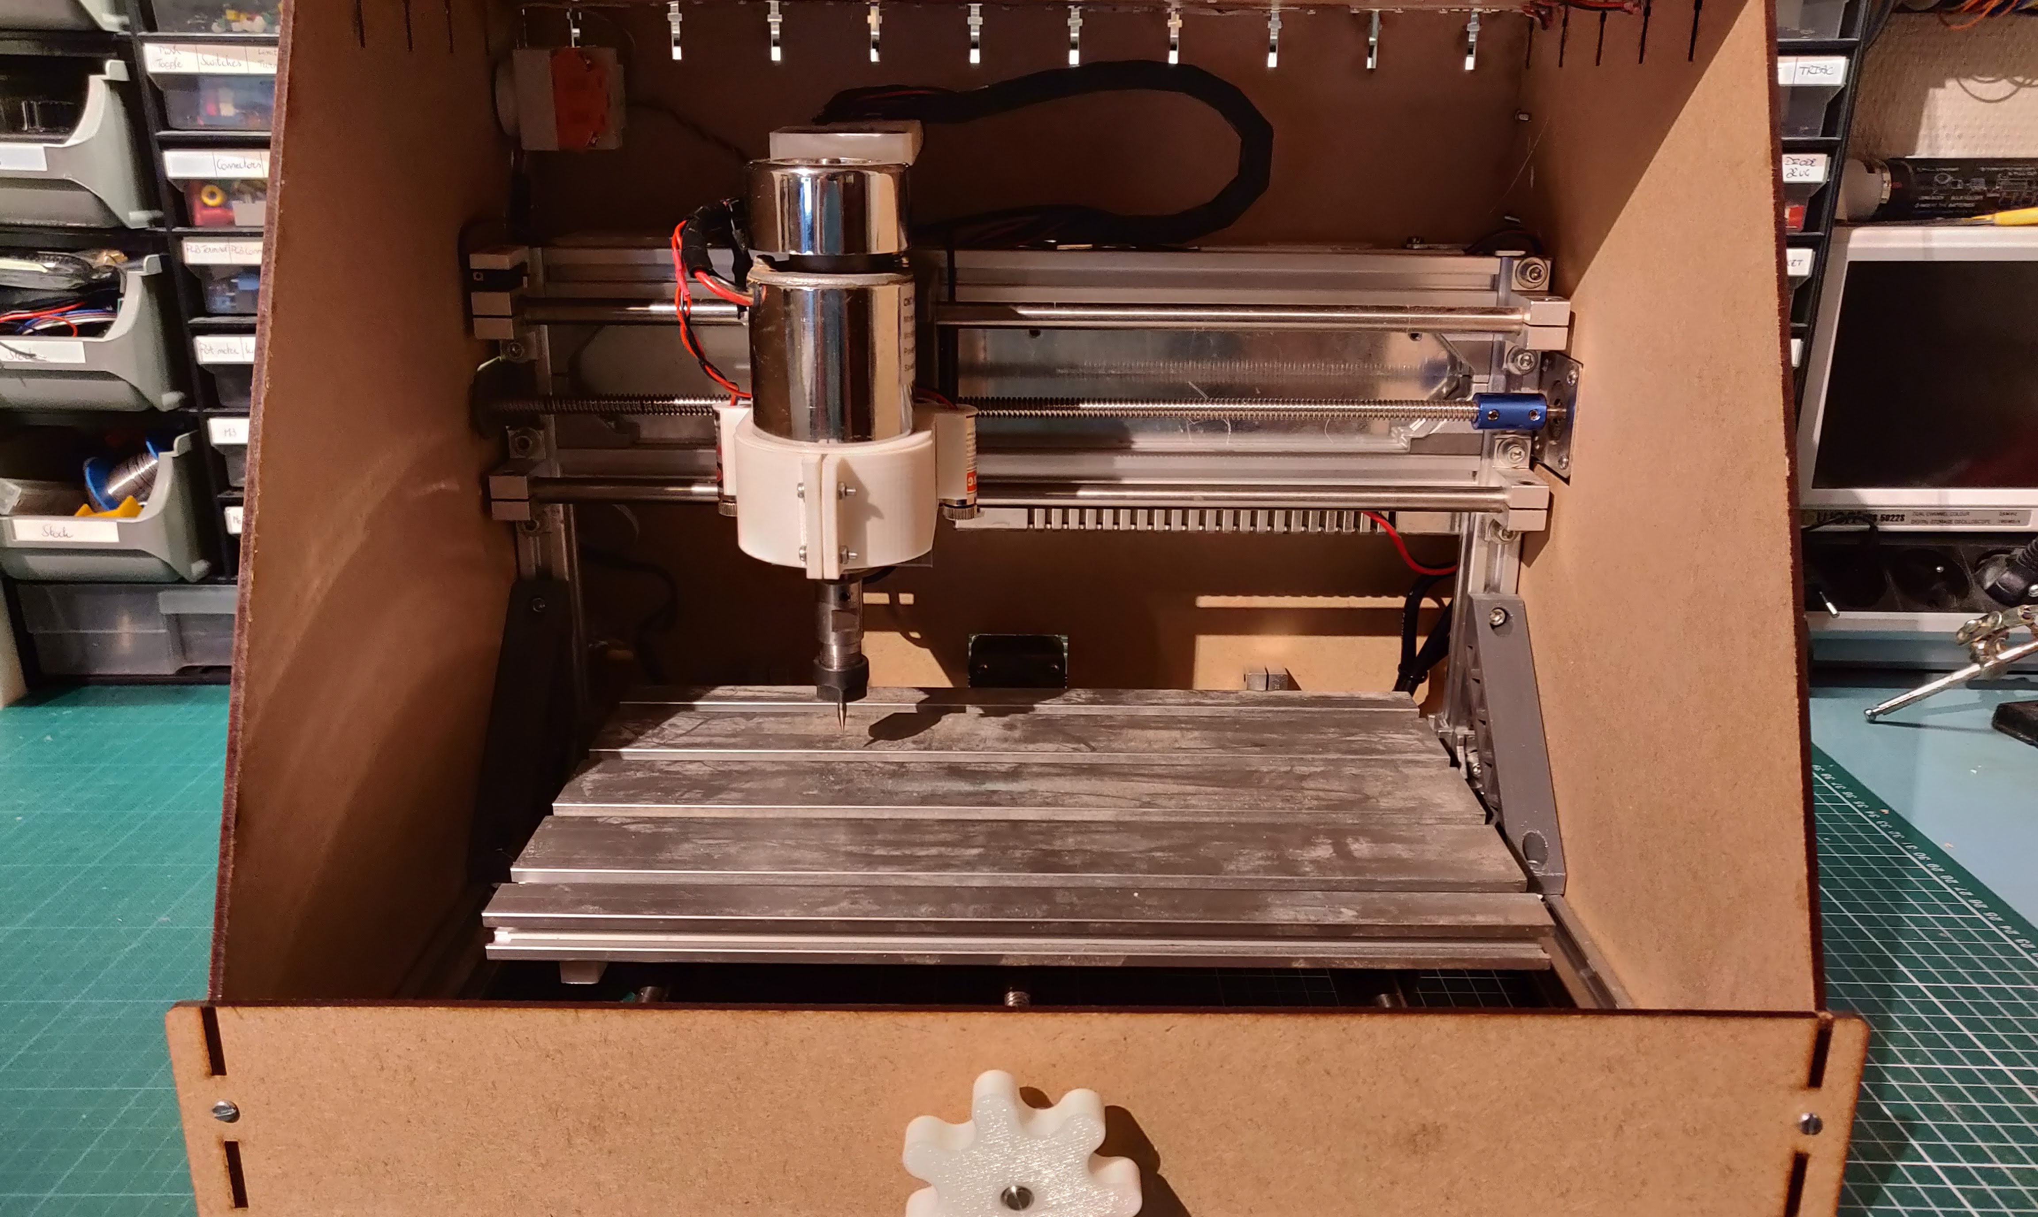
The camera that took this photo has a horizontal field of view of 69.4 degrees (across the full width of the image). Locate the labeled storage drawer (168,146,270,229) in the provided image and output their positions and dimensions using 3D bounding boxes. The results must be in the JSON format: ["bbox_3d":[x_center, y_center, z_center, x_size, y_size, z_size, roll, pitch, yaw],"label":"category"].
[{"bbox_3d":[-0.389,-0.227,0.792,0.069,0.040,0.125,0,18,0],"label":"labeled storage drawer"}]

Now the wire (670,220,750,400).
[{"bbox_3d":[-0.100,-0.097,0.477,0.026,0.058,0.027,0,18,1],"label":"wire"}]

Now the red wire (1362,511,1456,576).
[{"bbox_3d":[0.167,-0.028,0.630,0.041,0.029,0.020,0,18,1],"label":"red wire"}]

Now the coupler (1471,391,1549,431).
[{"bbox_3d":[0.186,-0.075,0.558,0.025,0.014,0.014,0,18,1],"label":"coupler"}]

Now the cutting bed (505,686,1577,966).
[{"bbox_3d":[0.000,0.066,0.497,0.300,0.015,0.180,0,18,1],"label":"cutting bed"}]

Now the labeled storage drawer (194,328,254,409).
[{"bbox_3d":[-0.383,-0.143,0.820,0.074,0.040,0.140,0,18,0],"label":"labeled storage drawer"}]

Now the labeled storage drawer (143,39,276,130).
[{"bbox_3d":[-0.389,-0.273,0.777,0.069,0.041,0.125,0,18,0],"label":"labeled storage drawer"}]

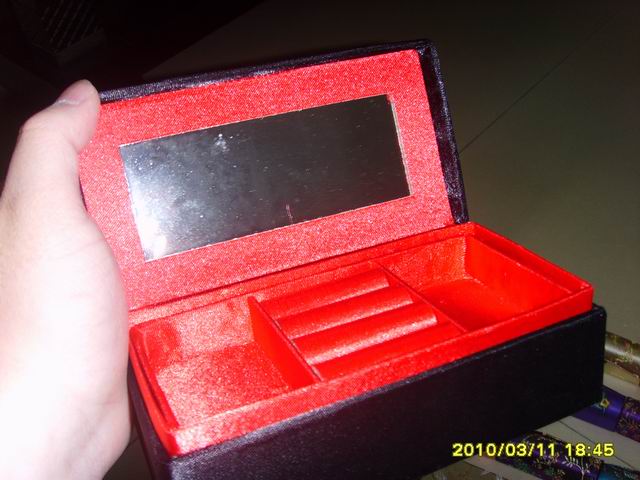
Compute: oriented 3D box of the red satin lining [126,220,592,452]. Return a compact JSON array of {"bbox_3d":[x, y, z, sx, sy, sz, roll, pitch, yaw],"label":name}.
[{"bbox_3d":[0.013,0.034,0.260,0.147,0.024,0.073,-16,24,-18],"label":"red satin lining"}]

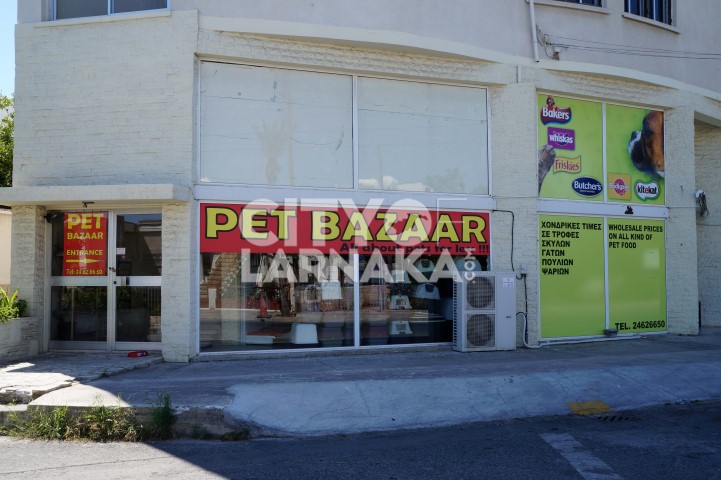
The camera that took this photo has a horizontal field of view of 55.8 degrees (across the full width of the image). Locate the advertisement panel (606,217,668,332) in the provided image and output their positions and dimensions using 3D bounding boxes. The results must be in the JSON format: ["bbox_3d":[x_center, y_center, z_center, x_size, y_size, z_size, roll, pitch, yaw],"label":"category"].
[{"bbox_3d":[5.300,0.687,12.996,1.547,2.143,0.050,1,-3,-25],"label":"advertisement panel"}]

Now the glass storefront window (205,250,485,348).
[{"bbox_3d":[-0.070,0.960,10.841,4.865,1.480,0.080,1,-3,-19],"label":"glass storefront window"}]

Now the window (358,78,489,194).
[{"bbox_3d":[1.075,-1.680,11.186,2.372,1.820,0.080,1,-3,-20],"label":"window"}]

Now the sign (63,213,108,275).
[{"bbox_3d":[-4.197,0.068,10.389,0.711,0.978,0.030,0,-2,8],"label":"sign"}]

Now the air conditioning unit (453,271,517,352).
[{"bbox_3d":[2.007,1.144,10.995,0.955,1.250,0.330,1,-3,-18],"label":"air conditioning unit"}]

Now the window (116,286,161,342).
[{"bbox_3d":[-3.287,1.117,10.209,0.796,0.837,0.060,0,-2,8],"label":"window"}]

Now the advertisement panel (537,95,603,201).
[{"bbox_3d":[3.857,-1.644,12.409,1.535,1.872,0.050,1,-3,-25],"label":"advertisement panel"}]

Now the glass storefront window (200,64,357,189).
[{"bbox_3d":[-1.220,-1.704,10.352,2.394,1.821,0.080,1,-3,-20],"label":"glass storefront window"}]

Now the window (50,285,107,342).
[{"bbox_3d":[-4.279,1.125,10.357,0.918,0.834,0.060,0,-2,8],"label":"window"}]

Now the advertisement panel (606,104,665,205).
[{"bbox_3d":[5.310,-1.616,13.101,1.540,1.867,0.050,1,-3,-25],"label":"advertisement panel"}]

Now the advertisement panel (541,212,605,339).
[{"bbox_3d":[3.870,0.656,12.315,1.531,2.165,0.050,1,-3,-25],"label":"advertisement panel"}]

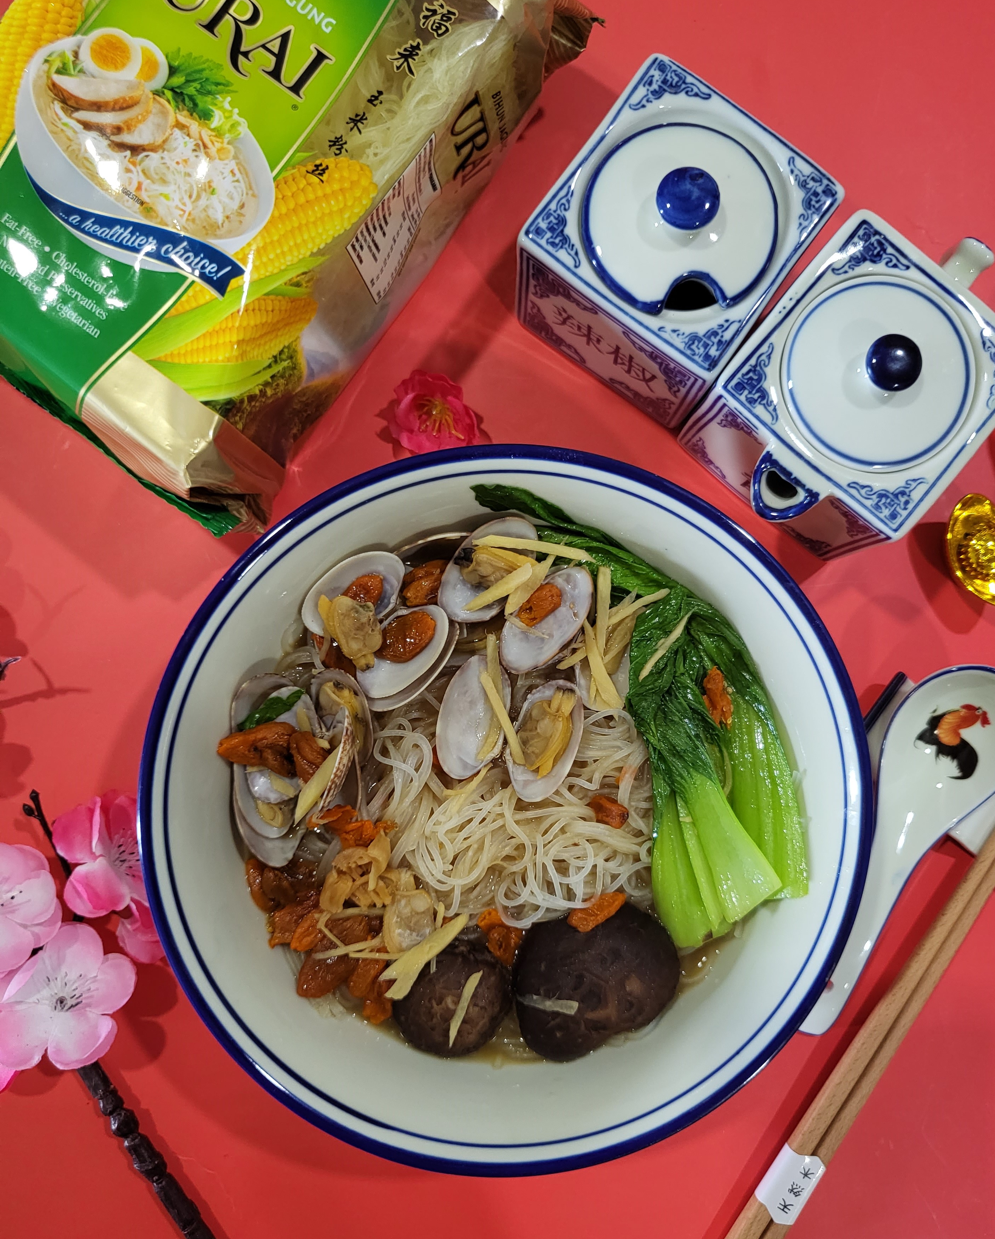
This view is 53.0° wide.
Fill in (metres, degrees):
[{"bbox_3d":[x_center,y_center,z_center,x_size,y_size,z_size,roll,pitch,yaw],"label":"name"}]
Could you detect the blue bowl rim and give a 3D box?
[{"bbox_3d":[0.003,0.053,0.308,0.201,0.070,0.201,0,89,1],"label":"blue bowl rim"}]

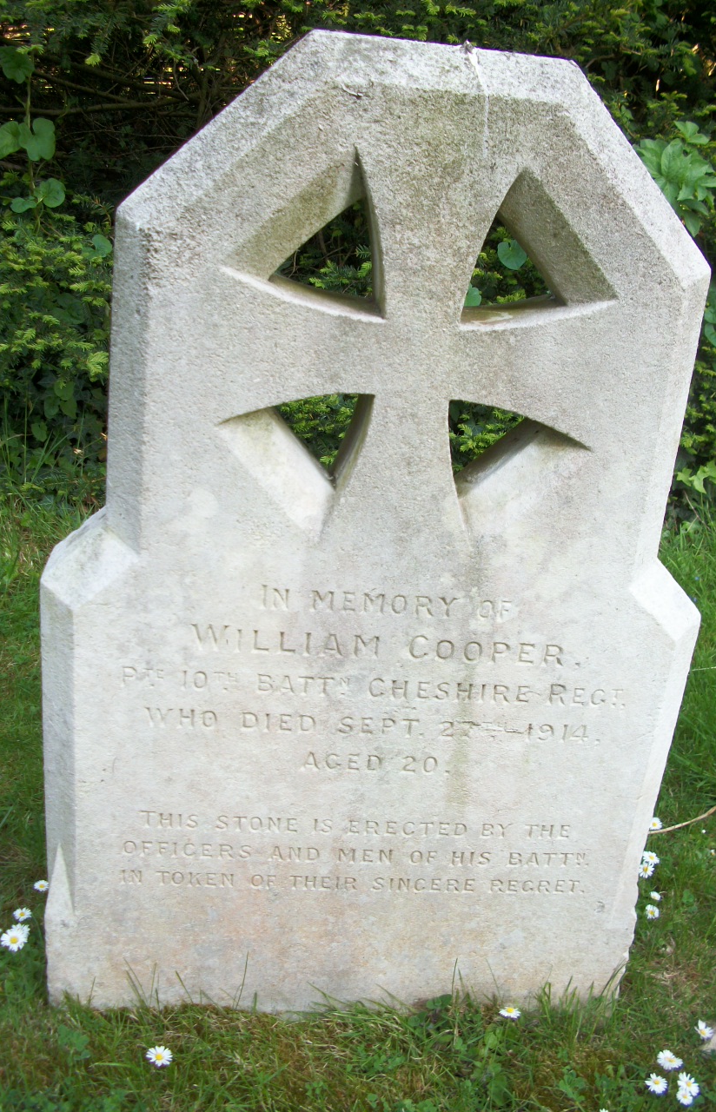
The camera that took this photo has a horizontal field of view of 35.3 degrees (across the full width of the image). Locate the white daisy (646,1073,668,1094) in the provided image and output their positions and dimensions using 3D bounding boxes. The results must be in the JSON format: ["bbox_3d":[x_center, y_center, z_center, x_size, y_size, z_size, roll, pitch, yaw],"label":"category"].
[{"bbox_3d":[0.274,0.484,1.033,0.022,0.010,0.022,19,30,22],"label":"white daisy"}]

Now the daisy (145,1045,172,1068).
[{"bbox_3d":[-0.183,0.458,1.031,0.024,0.010,0.024,6,21,-7],"label":"daisy"}]

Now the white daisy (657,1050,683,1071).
[{"bbox_3d":[0.294,0.476,1.061,0.024,0.010,0.024,17,23,22],"label":"white daisy"}]

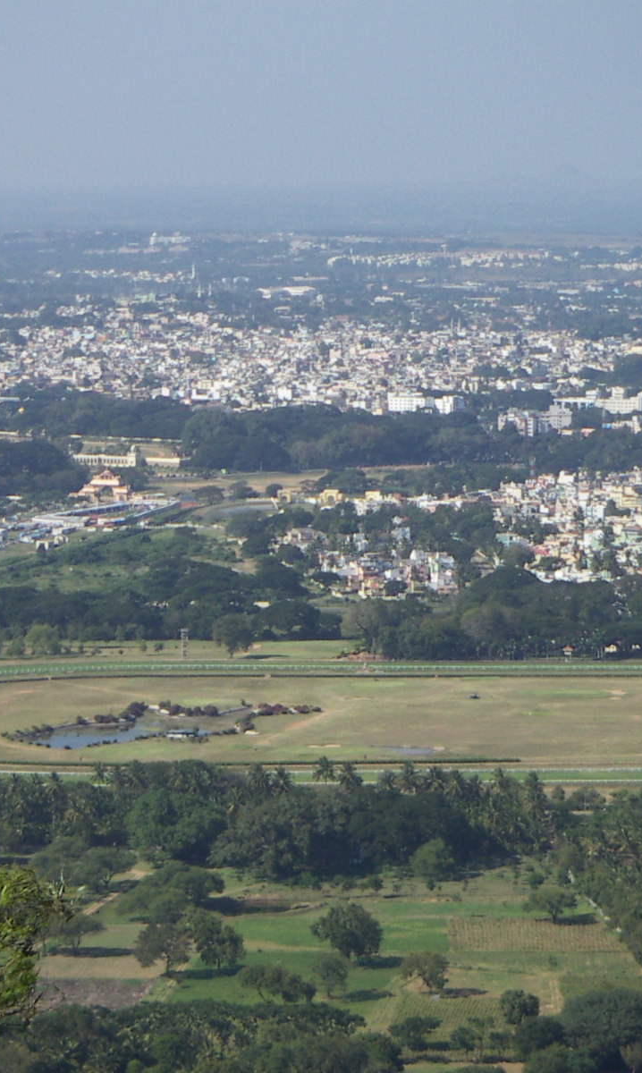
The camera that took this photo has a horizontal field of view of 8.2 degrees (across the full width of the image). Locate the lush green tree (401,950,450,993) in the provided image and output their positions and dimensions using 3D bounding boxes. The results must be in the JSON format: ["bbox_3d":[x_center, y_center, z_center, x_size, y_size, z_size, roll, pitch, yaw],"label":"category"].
[{"bbox_3d":[27.080,113.360,1163.660,12.530,10.890,11.910,0,5,1],"label":"lush green tree"}]

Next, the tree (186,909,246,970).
[{"bbox_3d":[-30.250,115.050,1276.010,17.260,17.110,15.540,0,5,0],"label":"tree"}]

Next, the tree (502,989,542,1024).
[{"bbox_3d":[53.360,124.580,1180.800,10.650,9.690,10.120,0,5,0],"label":"tree"}]

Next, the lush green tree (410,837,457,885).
[{"bbox_3d":[36.520,104.700,1444.760,14.840,13.970,14.100,0,5,0],"label":"lush green tree"}]

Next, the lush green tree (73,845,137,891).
[{"bbox_3d":[-65.700,100.840,1358.160,19.390,13.060,18.420,-1,5,-3],"label":"lush green tree"}]

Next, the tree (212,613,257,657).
[{"bbox_3d":[-41.820,47.750,2151.200,21.560,20.440,20.480,0,5,0],"label":"tree"}]

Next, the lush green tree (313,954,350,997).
[{"bbox_3d":[2.860,113.860,1156.830,8.980,11.420,8.530,0,5,0],"label":"lush green tree"}]

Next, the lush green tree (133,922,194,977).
[{"bbox_3d":[-42.640,110.910,1201.750,15.660,13.990,14.870,-1,5,-2],"label":"lush green tree"}]

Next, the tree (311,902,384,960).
[{"bbox_3d":[7.540,114.280,1288.220,20.660,16.150,19.000,0,5,0],"label":"tree"}]

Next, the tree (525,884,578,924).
[{"bbox_3d":[66.430,106.210,1291.110,15.520,10.450,14.750,0,5,3],"label":"tree"}]

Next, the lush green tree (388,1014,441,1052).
[{"bbox_3d":[24.090,127.190,1145.720,13.490,8.830,10.790,0,5,0],"label":"lush green tree"}]

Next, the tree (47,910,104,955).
[{"bbox_3d":[-68.240,110.570,1248.990,15.960,10.740,15.160,-1,5,-3],"label":"tree"}]

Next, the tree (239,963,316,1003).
[{"bbox_3d":[-11.910,121.760,1216.040,21.020,10.880,13.030,0,5,0],"label":"tree"}]

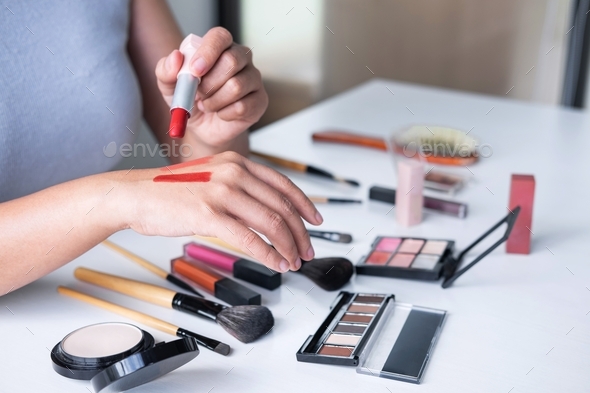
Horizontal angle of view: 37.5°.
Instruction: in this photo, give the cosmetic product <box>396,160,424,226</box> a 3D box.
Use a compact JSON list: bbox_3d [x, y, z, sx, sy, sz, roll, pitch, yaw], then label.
[{"bbox_3d":[0.110,-0.003,0.825,0.017,0.059,0.017,-13,21,-34],"label":"cosmetic product"}]

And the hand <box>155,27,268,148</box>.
[{"bbox_3d":[-0.067,-0.087,0.700,0.080,0.092,0.080,-11,23,-27],"label":"hand"}]

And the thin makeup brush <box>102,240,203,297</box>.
[{"bbox_3d":[-0.138,0.064,0.807,0.007,0.007,0.176,-19,28,-39],"label":"thin makeup brush"}]

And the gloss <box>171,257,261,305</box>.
[{"bbox_3d":[-0.071,0.077,0.766,0.013,0.012,0.108,-20,28,-40],"label":"gloss"}]

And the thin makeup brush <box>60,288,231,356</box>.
[{"bbox_3d":[-0.115,0.089,0.636,0.172,0.009,0.009,13,24,32],"label":"thin makeup brush"}]

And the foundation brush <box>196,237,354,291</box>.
[{"bbox_3d":[-0.031,0.047,0.735,0.195,0.024,0.028,13,22,39],"label":"foundation brush"}]

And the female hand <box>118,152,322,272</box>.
[{"bbox_3d":[-0.059,0.009,0.675,0.162,0.060,0.075,14,32,-10],"label":"female hand"}]

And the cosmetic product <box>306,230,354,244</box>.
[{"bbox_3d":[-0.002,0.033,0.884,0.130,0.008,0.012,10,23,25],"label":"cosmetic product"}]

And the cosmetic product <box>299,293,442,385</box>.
[{"bbox_3d":[0.058,0.096,0.614,0.084,0.009,0.099,7,21,19],"label":"cosmetic product"}]

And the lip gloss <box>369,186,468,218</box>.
[{"bbox_3d":[0.122,0.005,0.859,0.101,0.012,0.012,12,24,31],"label":"lip gloss"}]

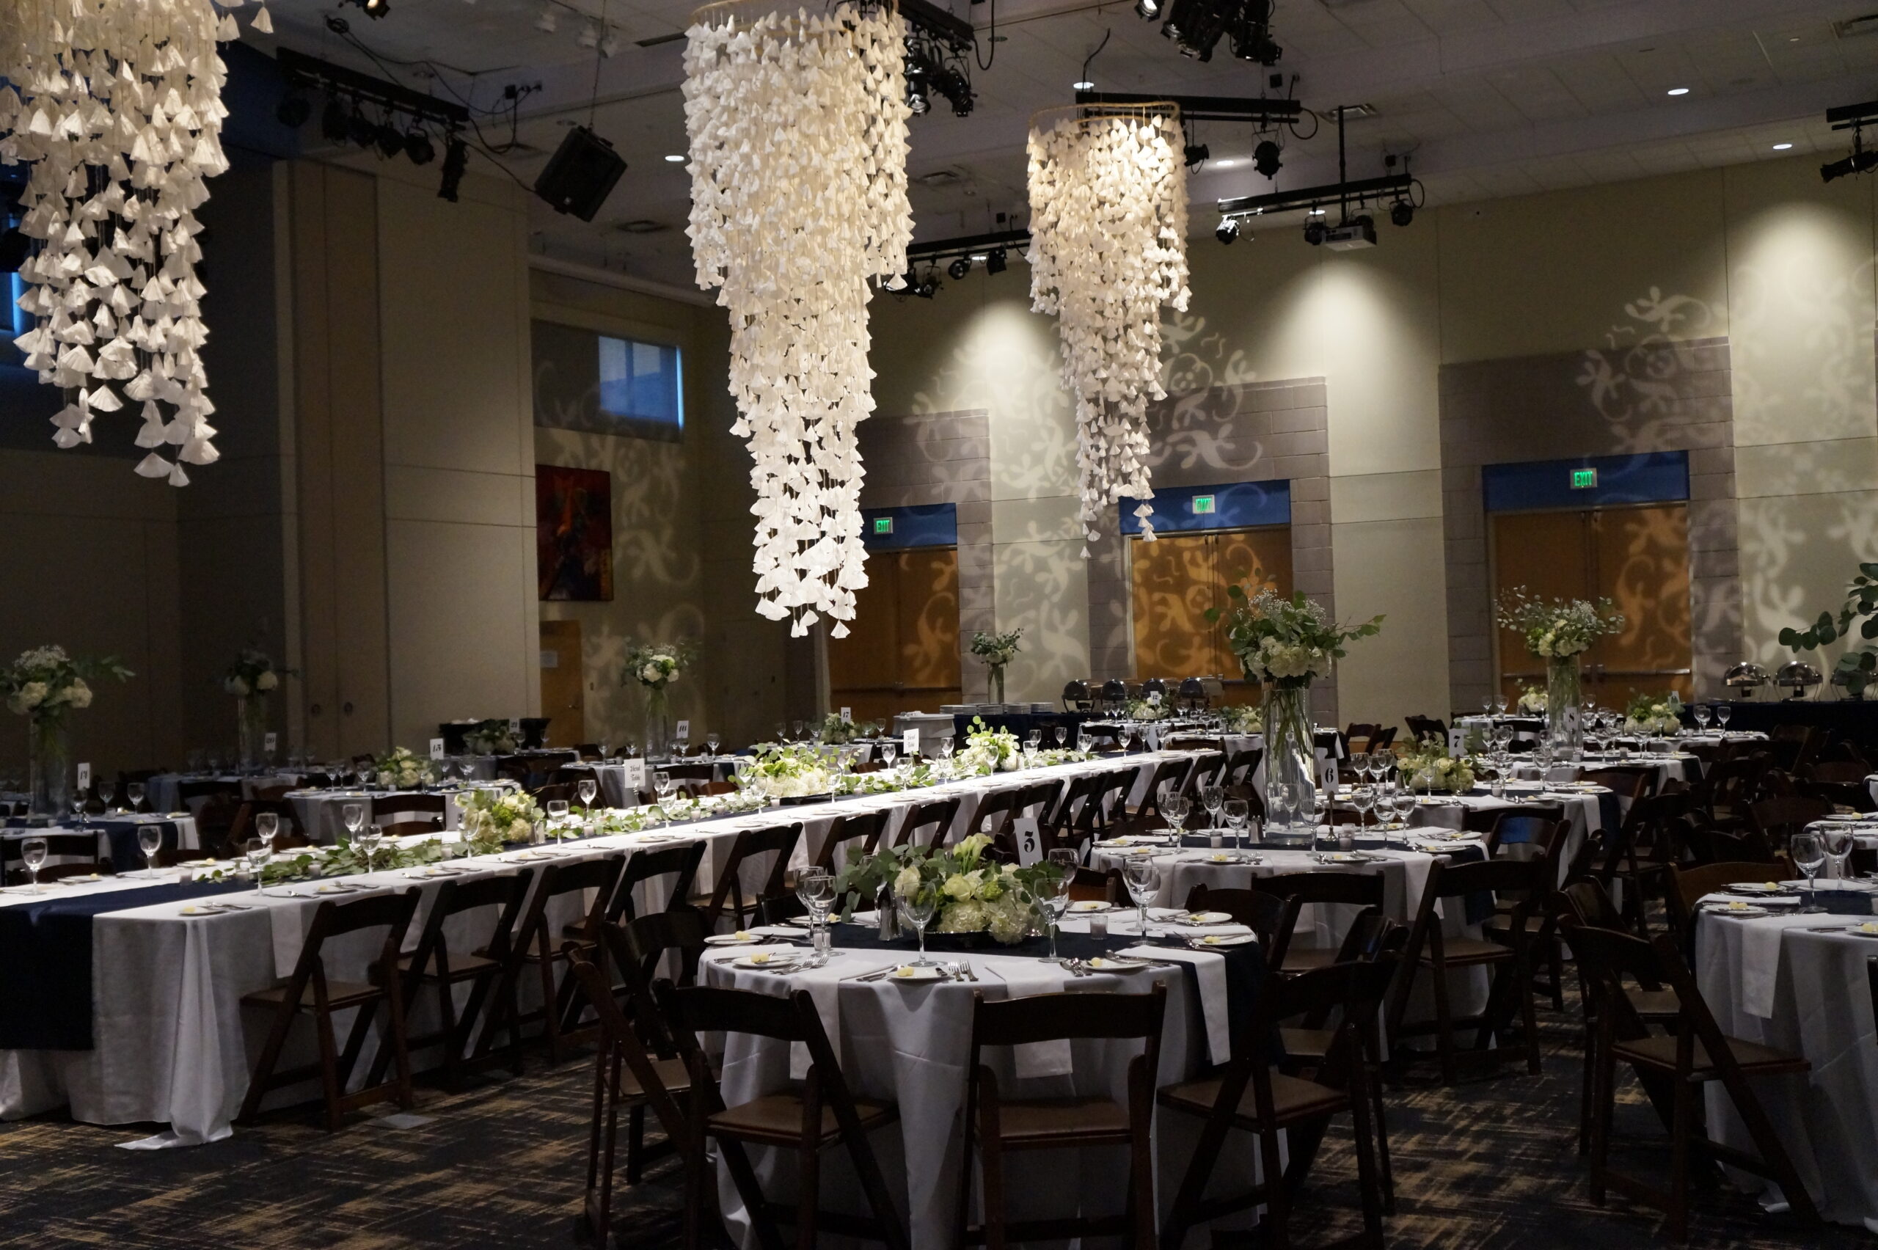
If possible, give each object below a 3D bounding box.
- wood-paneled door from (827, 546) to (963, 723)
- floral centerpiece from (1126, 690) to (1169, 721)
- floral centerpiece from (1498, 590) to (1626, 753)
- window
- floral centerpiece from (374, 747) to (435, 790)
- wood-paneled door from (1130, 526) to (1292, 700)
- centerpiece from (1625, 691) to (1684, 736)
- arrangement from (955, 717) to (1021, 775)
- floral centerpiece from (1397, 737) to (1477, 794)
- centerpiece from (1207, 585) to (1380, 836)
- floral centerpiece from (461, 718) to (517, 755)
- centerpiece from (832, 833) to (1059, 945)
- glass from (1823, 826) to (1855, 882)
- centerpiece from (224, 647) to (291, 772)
[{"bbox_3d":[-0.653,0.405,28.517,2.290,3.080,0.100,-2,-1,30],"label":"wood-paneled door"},{"bbox_3d":[2.120,0.833,19.700,0.460,0.300,0.420,-2,-1,6],"label":"floral centerpiece"},{"bbox_3d":[3.969,0.298,12.350,0.810,1.070,0.650,-2,-1,18],"label":"floral centerpiece"},{"bbox_3d":[-4.834,-3.535,28.300,0.120,1.500,3.560,-2,-1,30],"label":"window"},{"bbox_3d":[-3.493,0.929,12.600,0.390,0.280,0.340,-2,-1,30],"label":"floral centerpiece"},{"bbox_3d":[3.749,0.273,26.261,2.400,3.050,0.120,-2,-1,30],"label":"wood-paneled door"},{"bbox_3d":[5.199,0.653,14.050,0.400,0.310,0.340,-2,-1,30],"label":"centerpiece"},{"bbox_3d":[0.317,0.770,12.450,0.450,0.360,0.420,-2,-1,1],"label":"arrangement"},{"bbox_3d":[2.440,0.689,9.420,0.400,0.280,0.330,-2,-1,30],"label":"floral centerpiece"},{"bbox_3d":[1.396,0.350,7.600,0.690,1.010,0.580,-2,-1,10],"label":"centerpiece"},{"bbox_3d":[-4.033,1.002,17.300,0.430,0.310,0.360,-2,-1,30],"label":"floral centerpiece"},{"bbox_3d":[0.022,0.699,5.170,0.550,0.290,0.390,-2,-1,30],"label":"centerpiece"},{"bbox_3d":[2.595,0.669,5.560,0.093,0.195,0.093,-2,-1,25],"label":"glass"},{"bbox_3d":[-5.329,0.666,15.100,0.520,1.000,0.500,-2,-1,-19],"label":"centerpiece"}]

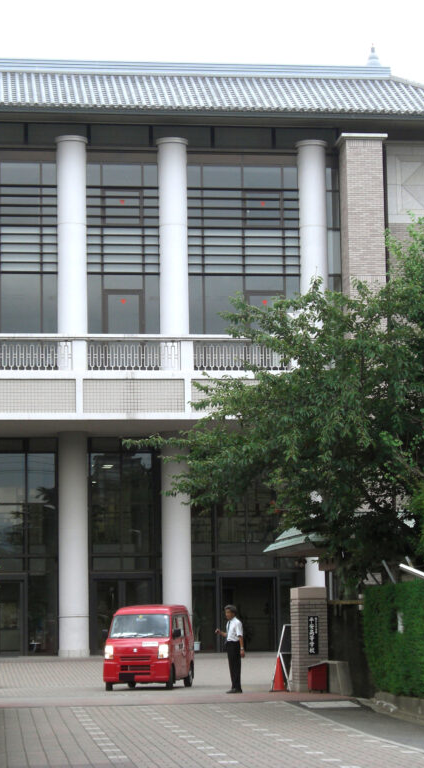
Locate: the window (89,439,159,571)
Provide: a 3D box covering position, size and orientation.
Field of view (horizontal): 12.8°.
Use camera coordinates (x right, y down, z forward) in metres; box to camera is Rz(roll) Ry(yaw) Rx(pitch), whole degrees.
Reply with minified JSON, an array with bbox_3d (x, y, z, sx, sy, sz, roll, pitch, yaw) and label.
[{"bbox_3d":[-2.869,3.959,62.073,2.367,4.357,0.200,0,-6,-8],"label":"window"}]

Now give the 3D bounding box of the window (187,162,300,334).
[{"bbox_3d":[1.057,-4.497,63.546,3.870,5.992,0.200,0,-6,-8],"label":"window"}]

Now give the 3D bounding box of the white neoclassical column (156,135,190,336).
[{"bbox_3d":[-1.237,-4.659,61.623,0.980,6.870,0.980,0,-6,-8],"label":"white neoclassical column"}]

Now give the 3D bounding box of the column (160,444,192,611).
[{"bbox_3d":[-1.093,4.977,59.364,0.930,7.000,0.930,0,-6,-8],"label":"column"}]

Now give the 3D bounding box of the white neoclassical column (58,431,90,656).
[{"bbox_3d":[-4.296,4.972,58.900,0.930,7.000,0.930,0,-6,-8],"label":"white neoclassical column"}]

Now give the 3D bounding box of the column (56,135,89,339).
[{"bbox_3d":[-4.493,-4.667,61.189,0.980,6.903,0.980,0,-6,-8],"label":"column"}]

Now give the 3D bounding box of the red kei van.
[{"bbox_3d":[-1.366,5.791,41.871,1.475,1.860,3.395,-2,-6,9],"label":"red kei van"}]

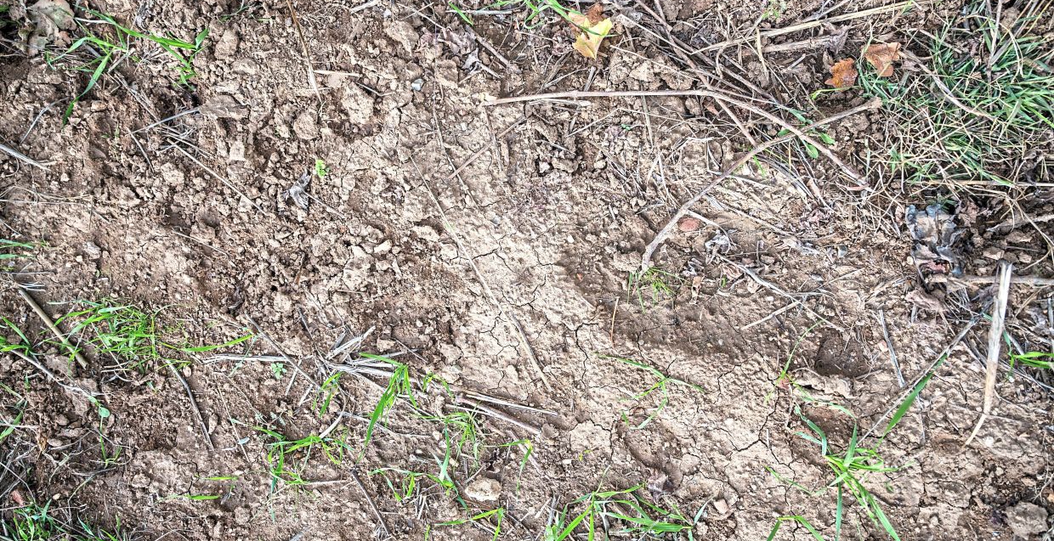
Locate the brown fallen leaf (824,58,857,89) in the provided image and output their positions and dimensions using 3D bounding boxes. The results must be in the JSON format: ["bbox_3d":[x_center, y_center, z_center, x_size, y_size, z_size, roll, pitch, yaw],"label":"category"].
[{"bbox_3d":[0.537,-0.337,1.199,0.063,0.015,0.050,-36,82,-6],"label":"brown fallen leaf"}]

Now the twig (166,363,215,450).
[{"bbox_3d":[-0.525,0.212,1.104,0.018,0.012,0.160,-31,81,-5],"label":"twig"}]

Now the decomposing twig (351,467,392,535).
[{"bbox_3d":[-0.238,0.356,1.080,0.009,0.009,0.119,-32,82,-5],"label":"decomposing twig"}]

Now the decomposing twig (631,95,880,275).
[{"bbox_3d":[0.374,-0.163,1.154,0.492,0.035,0.066,-35,82,-6],"label":"decomposing twig"}]

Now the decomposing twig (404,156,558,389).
[{"bbox_3d":[-0.079,-0.001,1.141,0.017,0.012,0.464,-30,81,-5],"label":"decomposing twig"}]

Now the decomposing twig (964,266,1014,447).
[{"bbox_3d":[0.738,0.132,1.109,0.033,0.022,0.305,19,81,3],"label":"decomposing twig"}]

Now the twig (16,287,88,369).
[{"bbox_3d":[-0.762,0.093,1.126,0.009,0.010,0.179,-45,83,-7],"label":"twig"}]

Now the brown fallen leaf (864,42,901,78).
[{"bbox_3d":[0.605,-0.362,1.202,0.061,0.018,0.060,41,82,7],"label":"brown fallen leaf"}]

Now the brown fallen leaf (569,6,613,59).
[{"bbox_3d":[0.104,-0.407,1.204,0.066,0.022,0.101,-25,81,-4],"label":"brown fallen leaf"}]

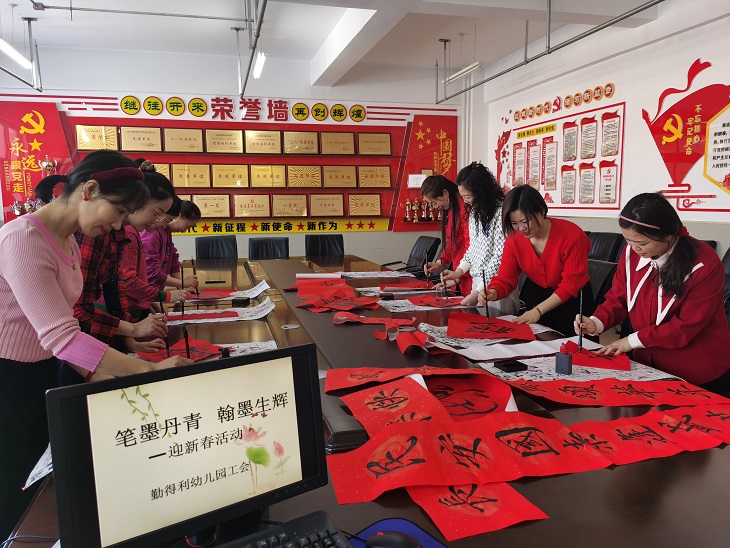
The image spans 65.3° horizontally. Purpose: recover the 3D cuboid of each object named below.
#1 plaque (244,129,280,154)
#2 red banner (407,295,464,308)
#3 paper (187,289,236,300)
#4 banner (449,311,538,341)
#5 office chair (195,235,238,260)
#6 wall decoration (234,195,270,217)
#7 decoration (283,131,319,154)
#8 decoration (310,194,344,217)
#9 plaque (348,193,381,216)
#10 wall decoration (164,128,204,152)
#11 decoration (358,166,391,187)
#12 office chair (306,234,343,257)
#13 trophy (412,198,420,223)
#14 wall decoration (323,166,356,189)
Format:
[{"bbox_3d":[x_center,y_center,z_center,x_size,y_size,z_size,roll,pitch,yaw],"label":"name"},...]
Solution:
[{"bbox_3d":[-1.628,-2.096,9.046,0.580,0.380,0.030,-2,8,-15],"label":"plaque"},{"bbox_3d":[0.444,0.155,3.522,0.350,0.030,0.340,-2,7,-14],"label":"red banner"},{"bbox_3d":[-1.017,0.121,3.790,0.370,0.030,0.360,-2,7,-14],"label":"paper"},{"bbox_3d":[0.601,0.243,2.783,0.395,0.050,0.390,1,7,11],"label":"banner"},{"bbox_3d":[-1.680,0.082,6.498,0.600,1.020,0.620,-2,8,-15],"label":"office chair"},{"bbox_3d":[-1.776,-1.067,8.990,0.565,0.360,0.030,-2,8,-14],"label":"wall decoration"},{"bbox_3d":[-1.034,-2.116,9.200,0.580,0.380,0.030,-2,8,-15],"label":"decoration"},{"bbox_3d":[-0.646,-1.164,9.721,0.585,0.385,0.030,-2,7,-14],"label":"decoration"},{"bbox_3d":[0.000,-1.162,9.595,0.580,0.380,0.030,-2,8,-15],"label":"plaque"},{"bbox_3d":[-2.773,-2.051,8.749,0.580,0.380,0.030,-2,8,-15],"label":"wall decoration"},{"bbox_3d":[0.175,-1.679,9.865,0.585,0.385,0.030,-2,7,-14],"label":"decoration"},{"bbox_3d":[-0.443,0.022,6.944,0.560,0.955,0.620,-2,8,-14],"label":"office chair"},{"bbox_3d":[0.906,-1.116,10.040,0.130,0.415,0.120,-2,7,-14],"label":"trophy"},{"bbox_3d":[-0.403,-1.573,9.282,0.565,0.360,0.030,-2,8,-14],"label":"wall decoration"}]

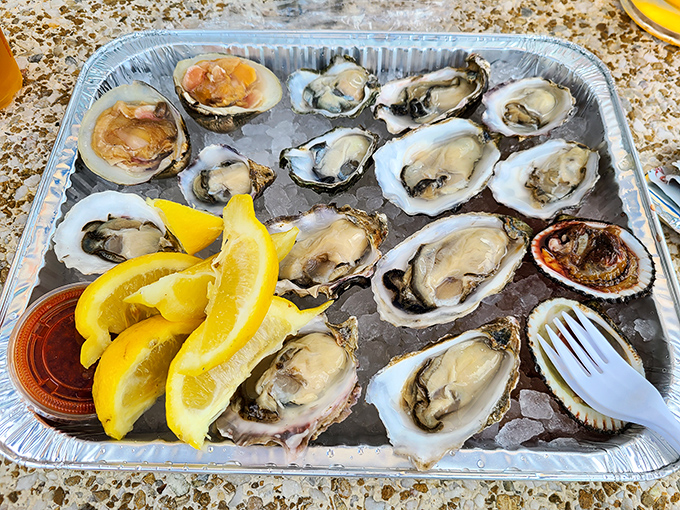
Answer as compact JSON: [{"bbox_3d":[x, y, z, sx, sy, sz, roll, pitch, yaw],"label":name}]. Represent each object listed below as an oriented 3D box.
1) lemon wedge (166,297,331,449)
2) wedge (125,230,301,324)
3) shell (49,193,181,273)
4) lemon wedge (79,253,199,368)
[{"bbox_3d":[-0.041,0.043,0.221,0.036,0.034,0.084,37,67,19],"label":"lemon wedge"},{"bbox_3d":[-0.060,0.011,0.232,0.082,0.028,0.030,-23,63,-13],"label":"wedge"},{"bbox_3d":[-0.114,-0.006,0.273,0.071,0.022,0.051,13,61,7],"label":"shell"},{"bbox_3d":[-0.099,0.020,0.243,0.032,0.024,0.074,43,67,6],"label":"lemon wedge"}]

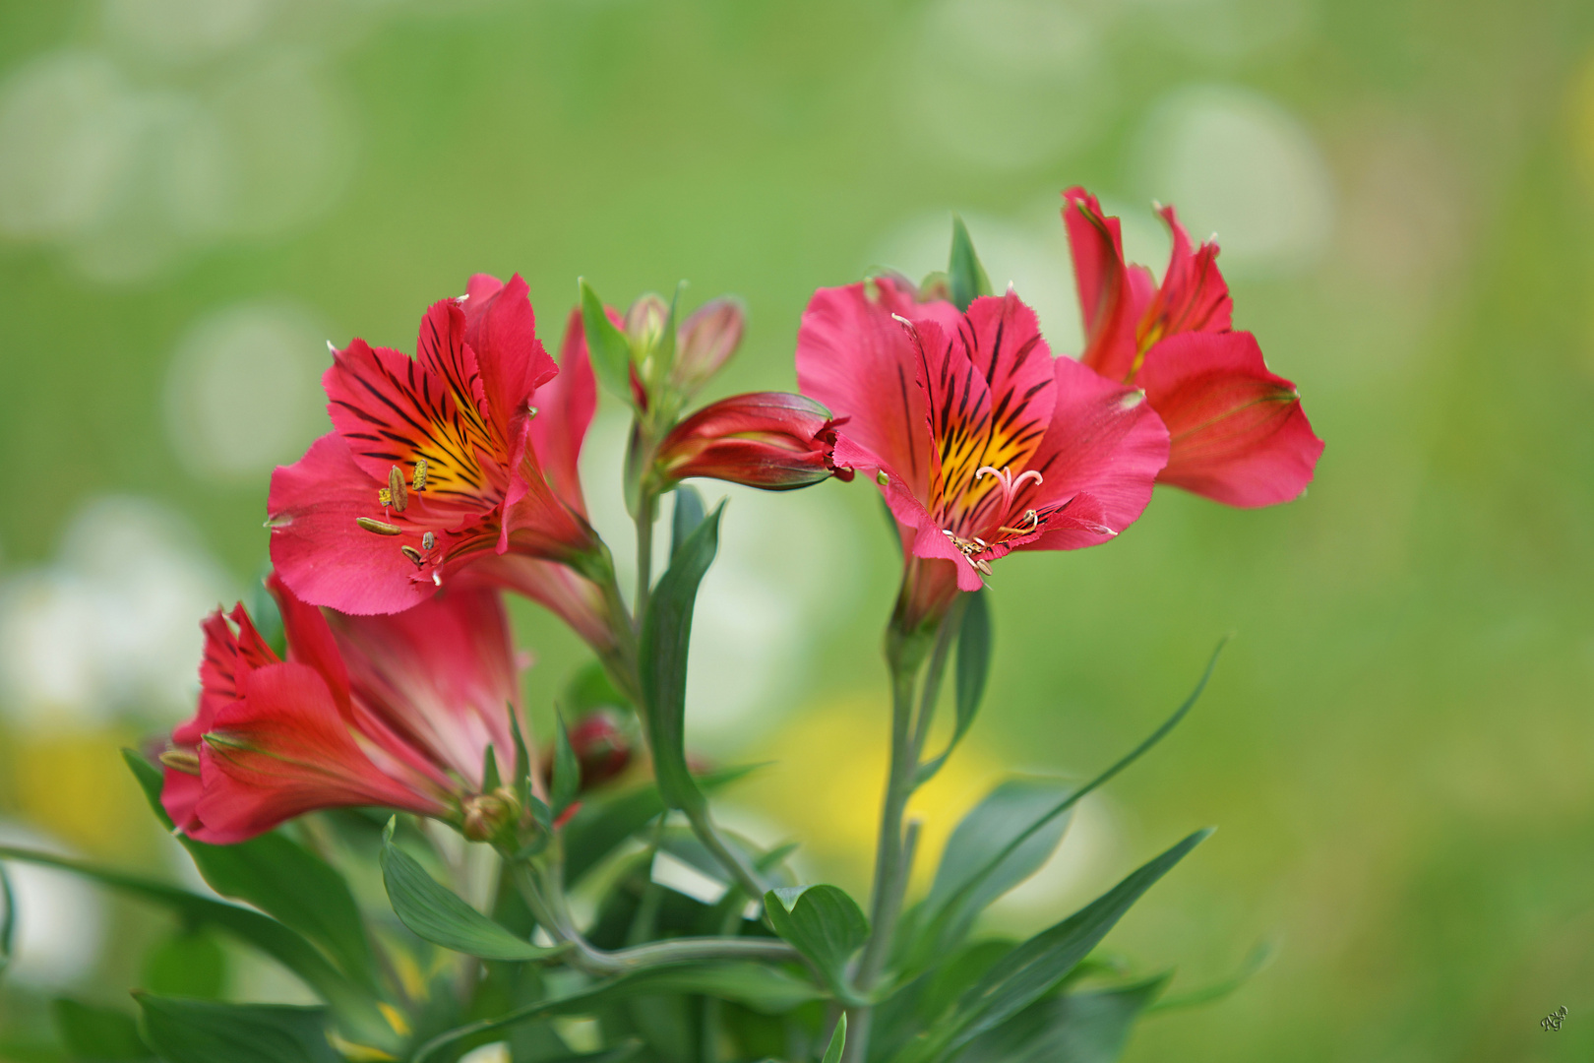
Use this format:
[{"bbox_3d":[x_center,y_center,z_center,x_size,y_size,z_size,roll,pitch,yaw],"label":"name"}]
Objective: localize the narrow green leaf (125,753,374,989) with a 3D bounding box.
[{"bbox_3d":[-0.091,0.057,1.490,0.013,0.056,0.019,-39,9,49],"label":"narrow green leaf"}]

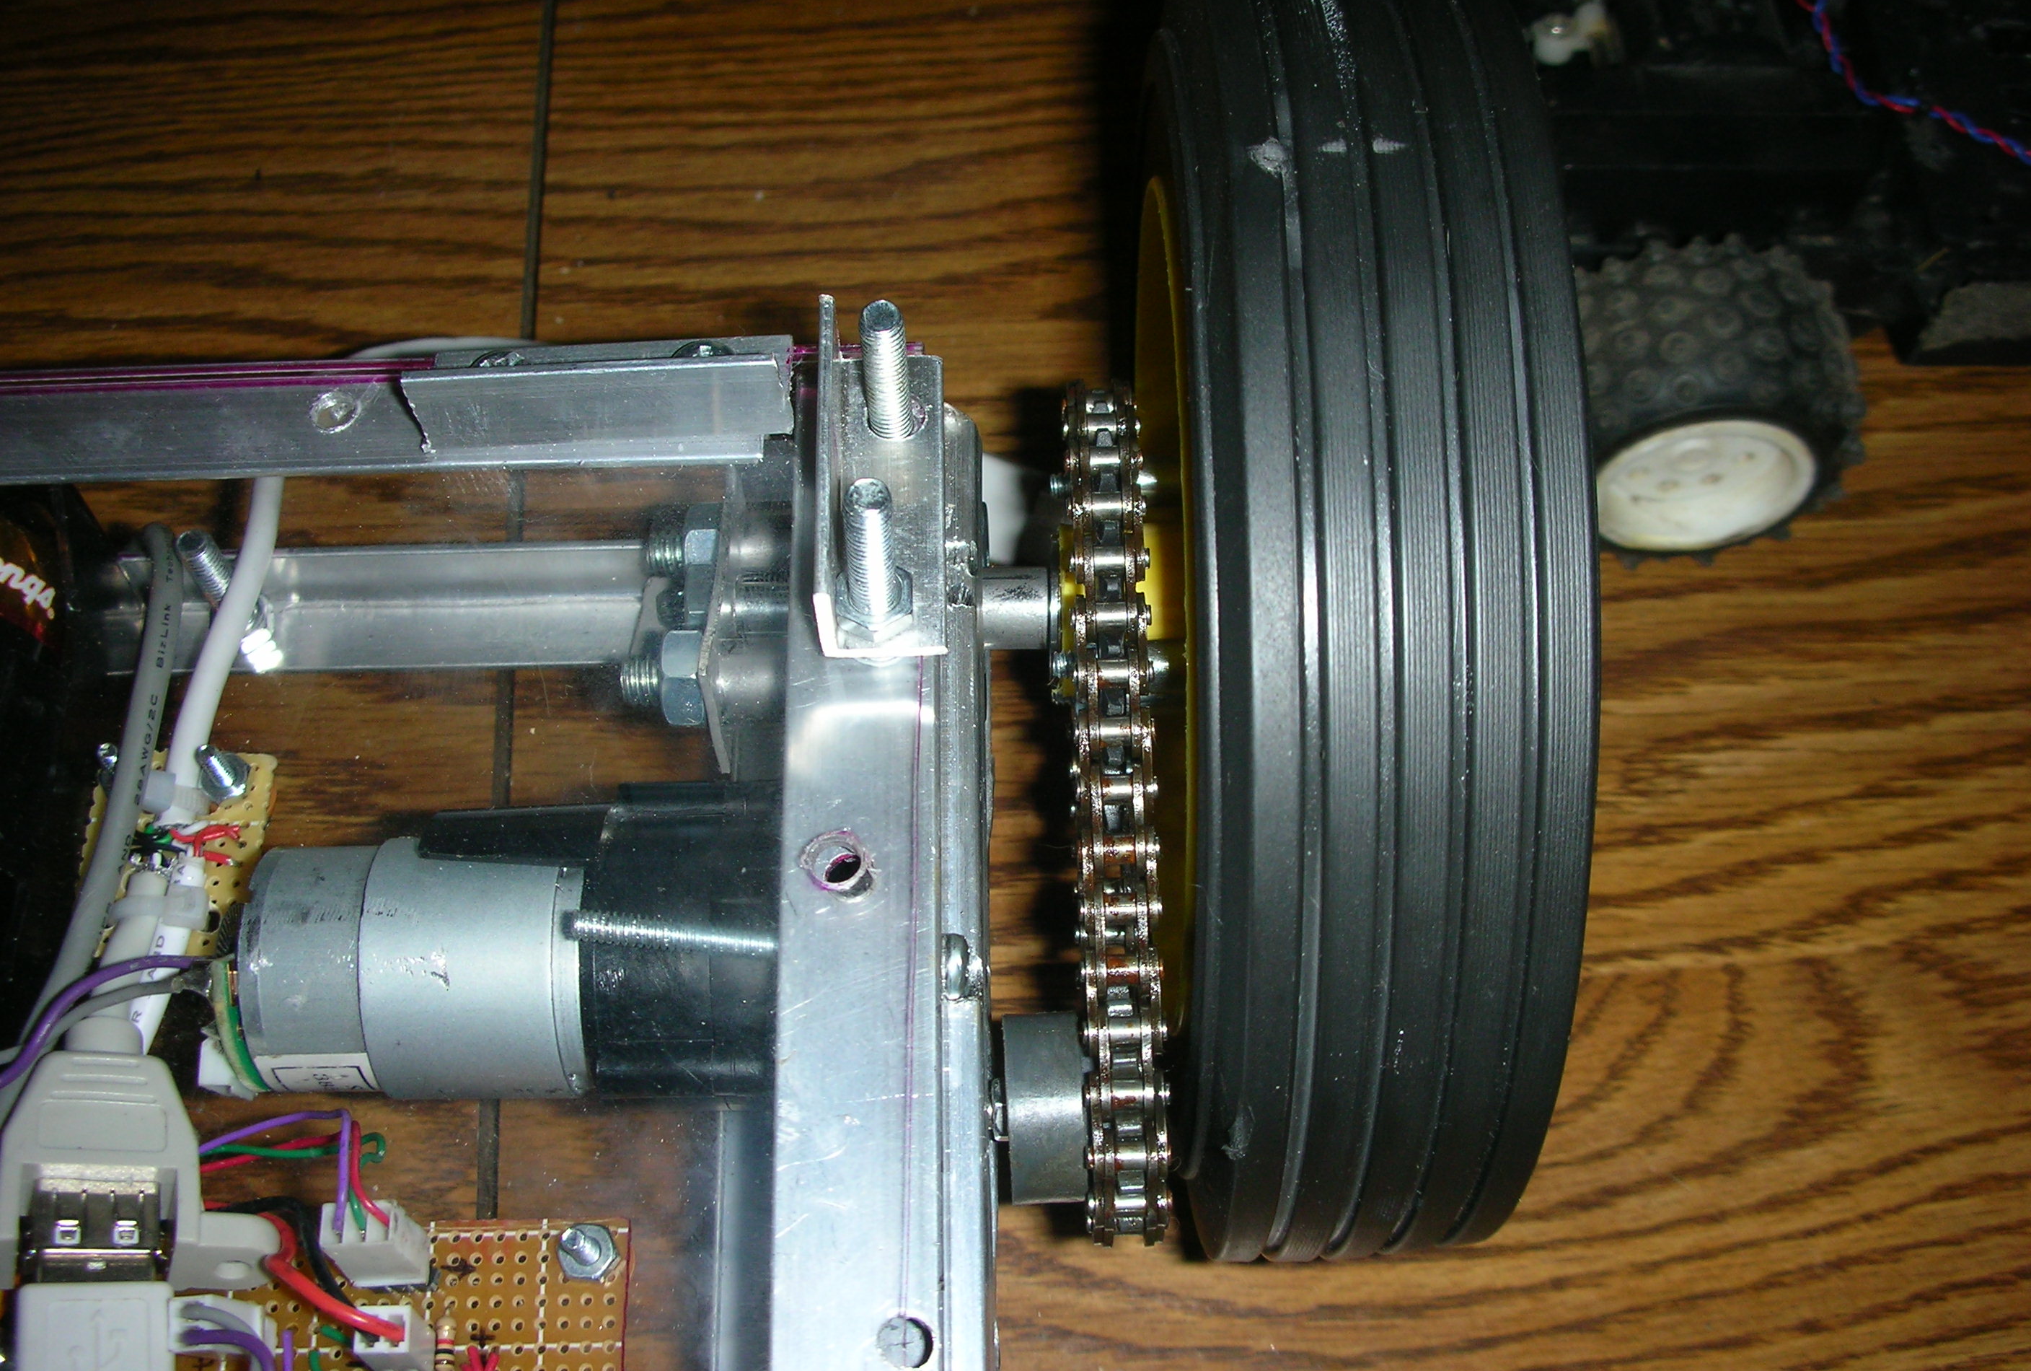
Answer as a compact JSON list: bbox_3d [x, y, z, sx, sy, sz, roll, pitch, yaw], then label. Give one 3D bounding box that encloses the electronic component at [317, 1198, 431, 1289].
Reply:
[{"bbox_3d":[-0.071,0.062,0.229,0.008,0.013,0.005,-2,62,-1],"label":"electronic component"}]

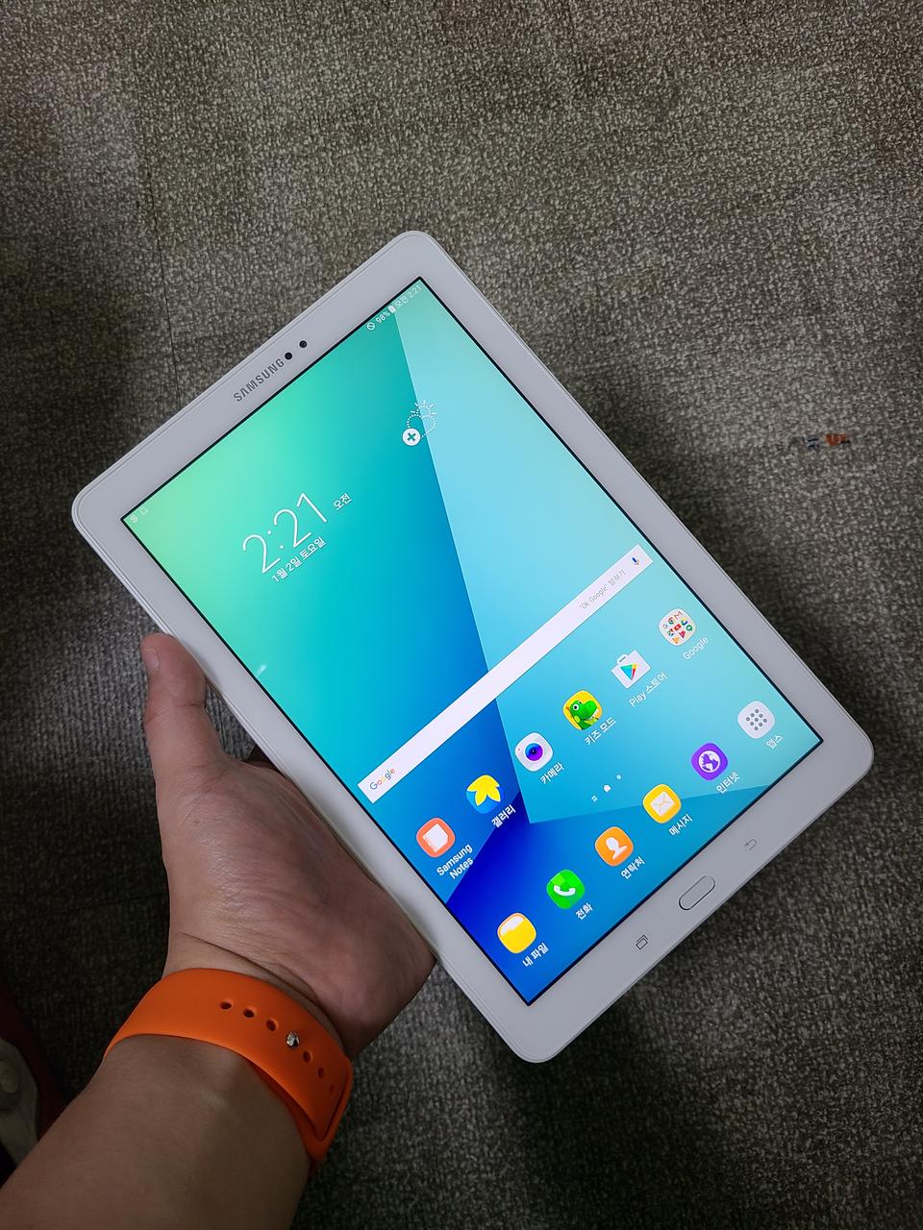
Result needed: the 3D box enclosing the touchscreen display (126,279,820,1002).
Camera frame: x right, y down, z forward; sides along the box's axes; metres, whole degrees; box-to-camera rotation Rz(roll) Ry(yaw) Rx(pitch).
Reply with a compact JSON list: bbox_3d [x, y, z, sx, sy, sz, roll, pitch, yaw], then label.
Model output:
[{"bbox_3d":[0.004,0.006,0.327,0.137,0.008,0.219,-40,87,-4],"label":"touchscreen display"}]

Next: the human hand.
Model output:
[{"bbox_3d":[-0.050,0.059,0.321,0.135,0.070,0.165,40,73,0],"label":"human hand"}]

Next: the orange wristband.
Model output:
[{"bbox_3d":[-0.068,0.137,0.275,0.068,0.027,0.053,27,118,2],"label":"orange wristband"}]

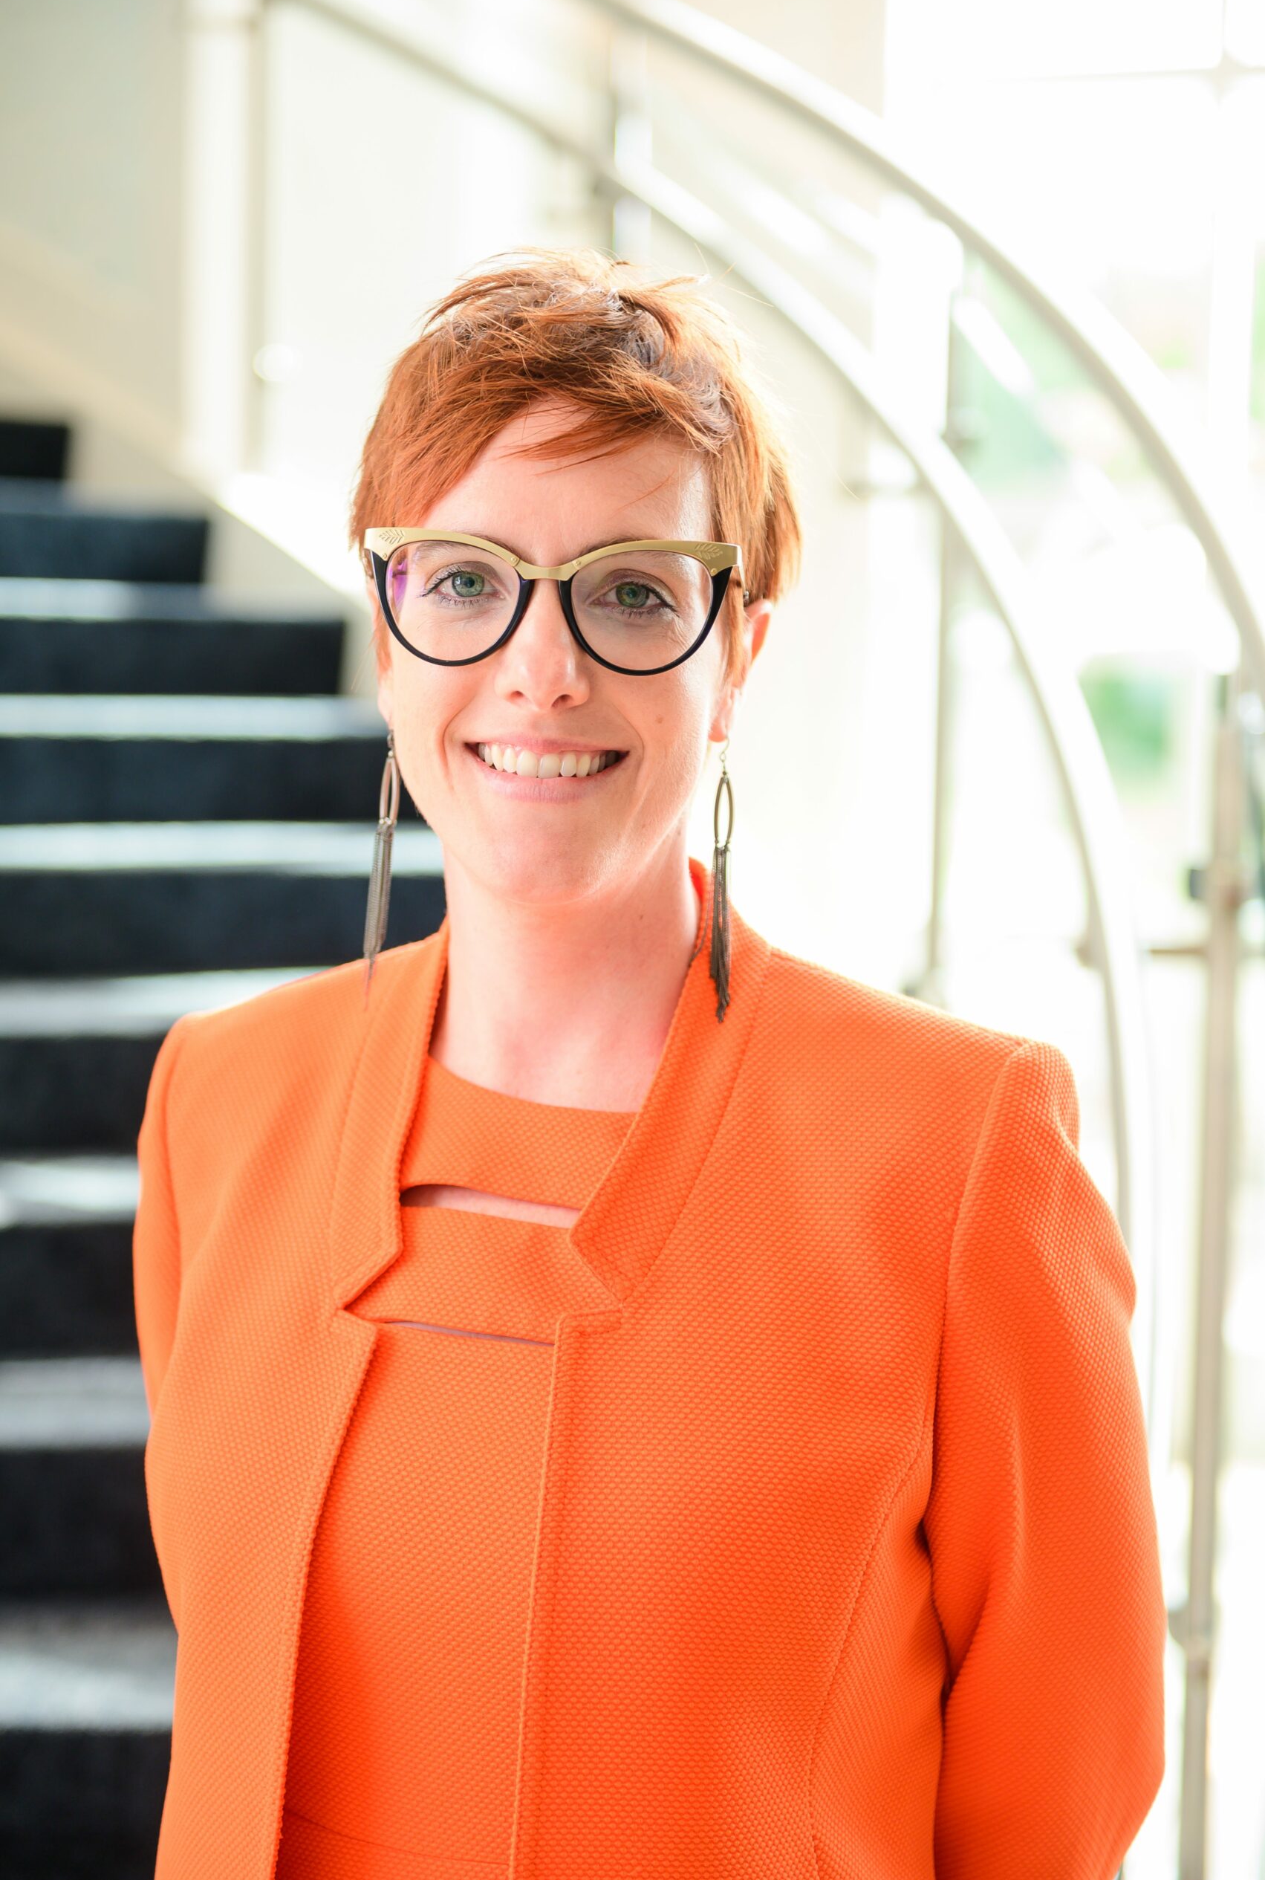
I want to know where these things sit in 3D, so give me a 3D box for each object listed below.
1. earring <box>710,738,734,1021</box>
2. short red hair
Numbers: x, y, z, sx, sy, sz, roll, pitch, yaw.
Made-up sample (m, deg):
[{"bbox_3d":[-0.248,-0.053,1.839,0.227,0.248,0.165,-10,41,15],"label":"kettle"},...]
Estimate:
[{"bbox_3d":[0.035,-0.024,1.245,0.009,0.112,0.008,1,5,6],"label":"earring"},{"bbox_3d":[-0.022,-0.186,1.262,0.178,0.178,0.205,4,4,5],"label":"short red hair"}]

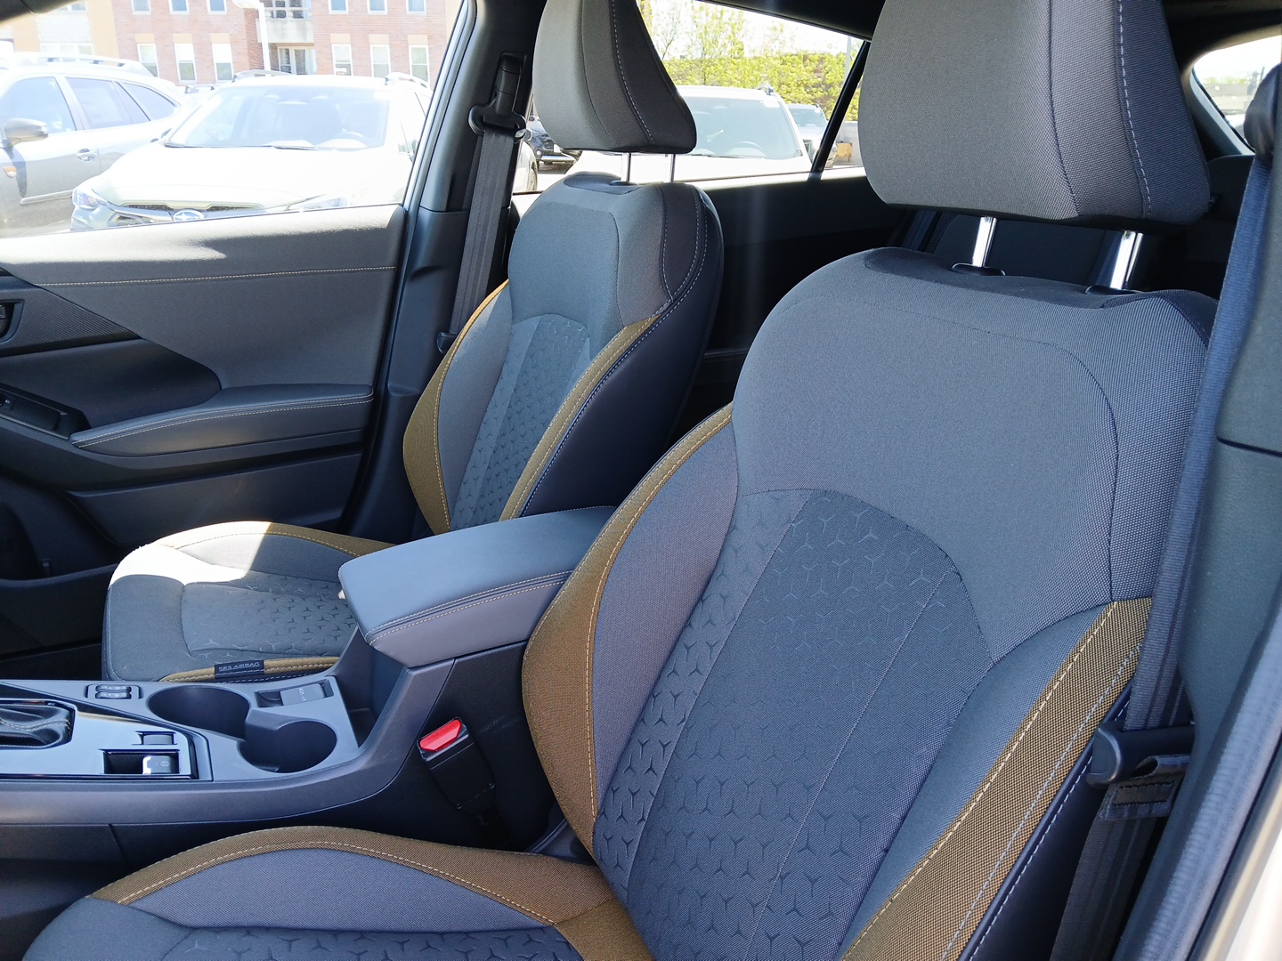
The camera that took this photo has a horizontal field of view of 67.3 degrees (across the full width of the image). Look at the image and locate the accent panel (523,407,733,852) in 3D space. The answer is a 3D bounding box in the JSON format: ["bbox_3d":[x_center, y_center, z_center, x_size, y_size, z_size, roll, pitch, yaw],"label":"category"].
[{"bbox_3d":[-0.040,0.144,0.879,0.120,0.475,0.100,6,16,-28],"label":"accent panel"}]

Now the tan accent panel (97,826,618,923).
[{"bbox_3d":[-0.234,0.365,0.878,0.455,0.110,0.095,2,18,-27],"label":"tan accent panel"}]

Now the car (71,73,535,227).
[{"bbox_3d":[-2.410,-2.230,7.340,1.820,1.600,4.480,2,21,2],"label":"car"}]

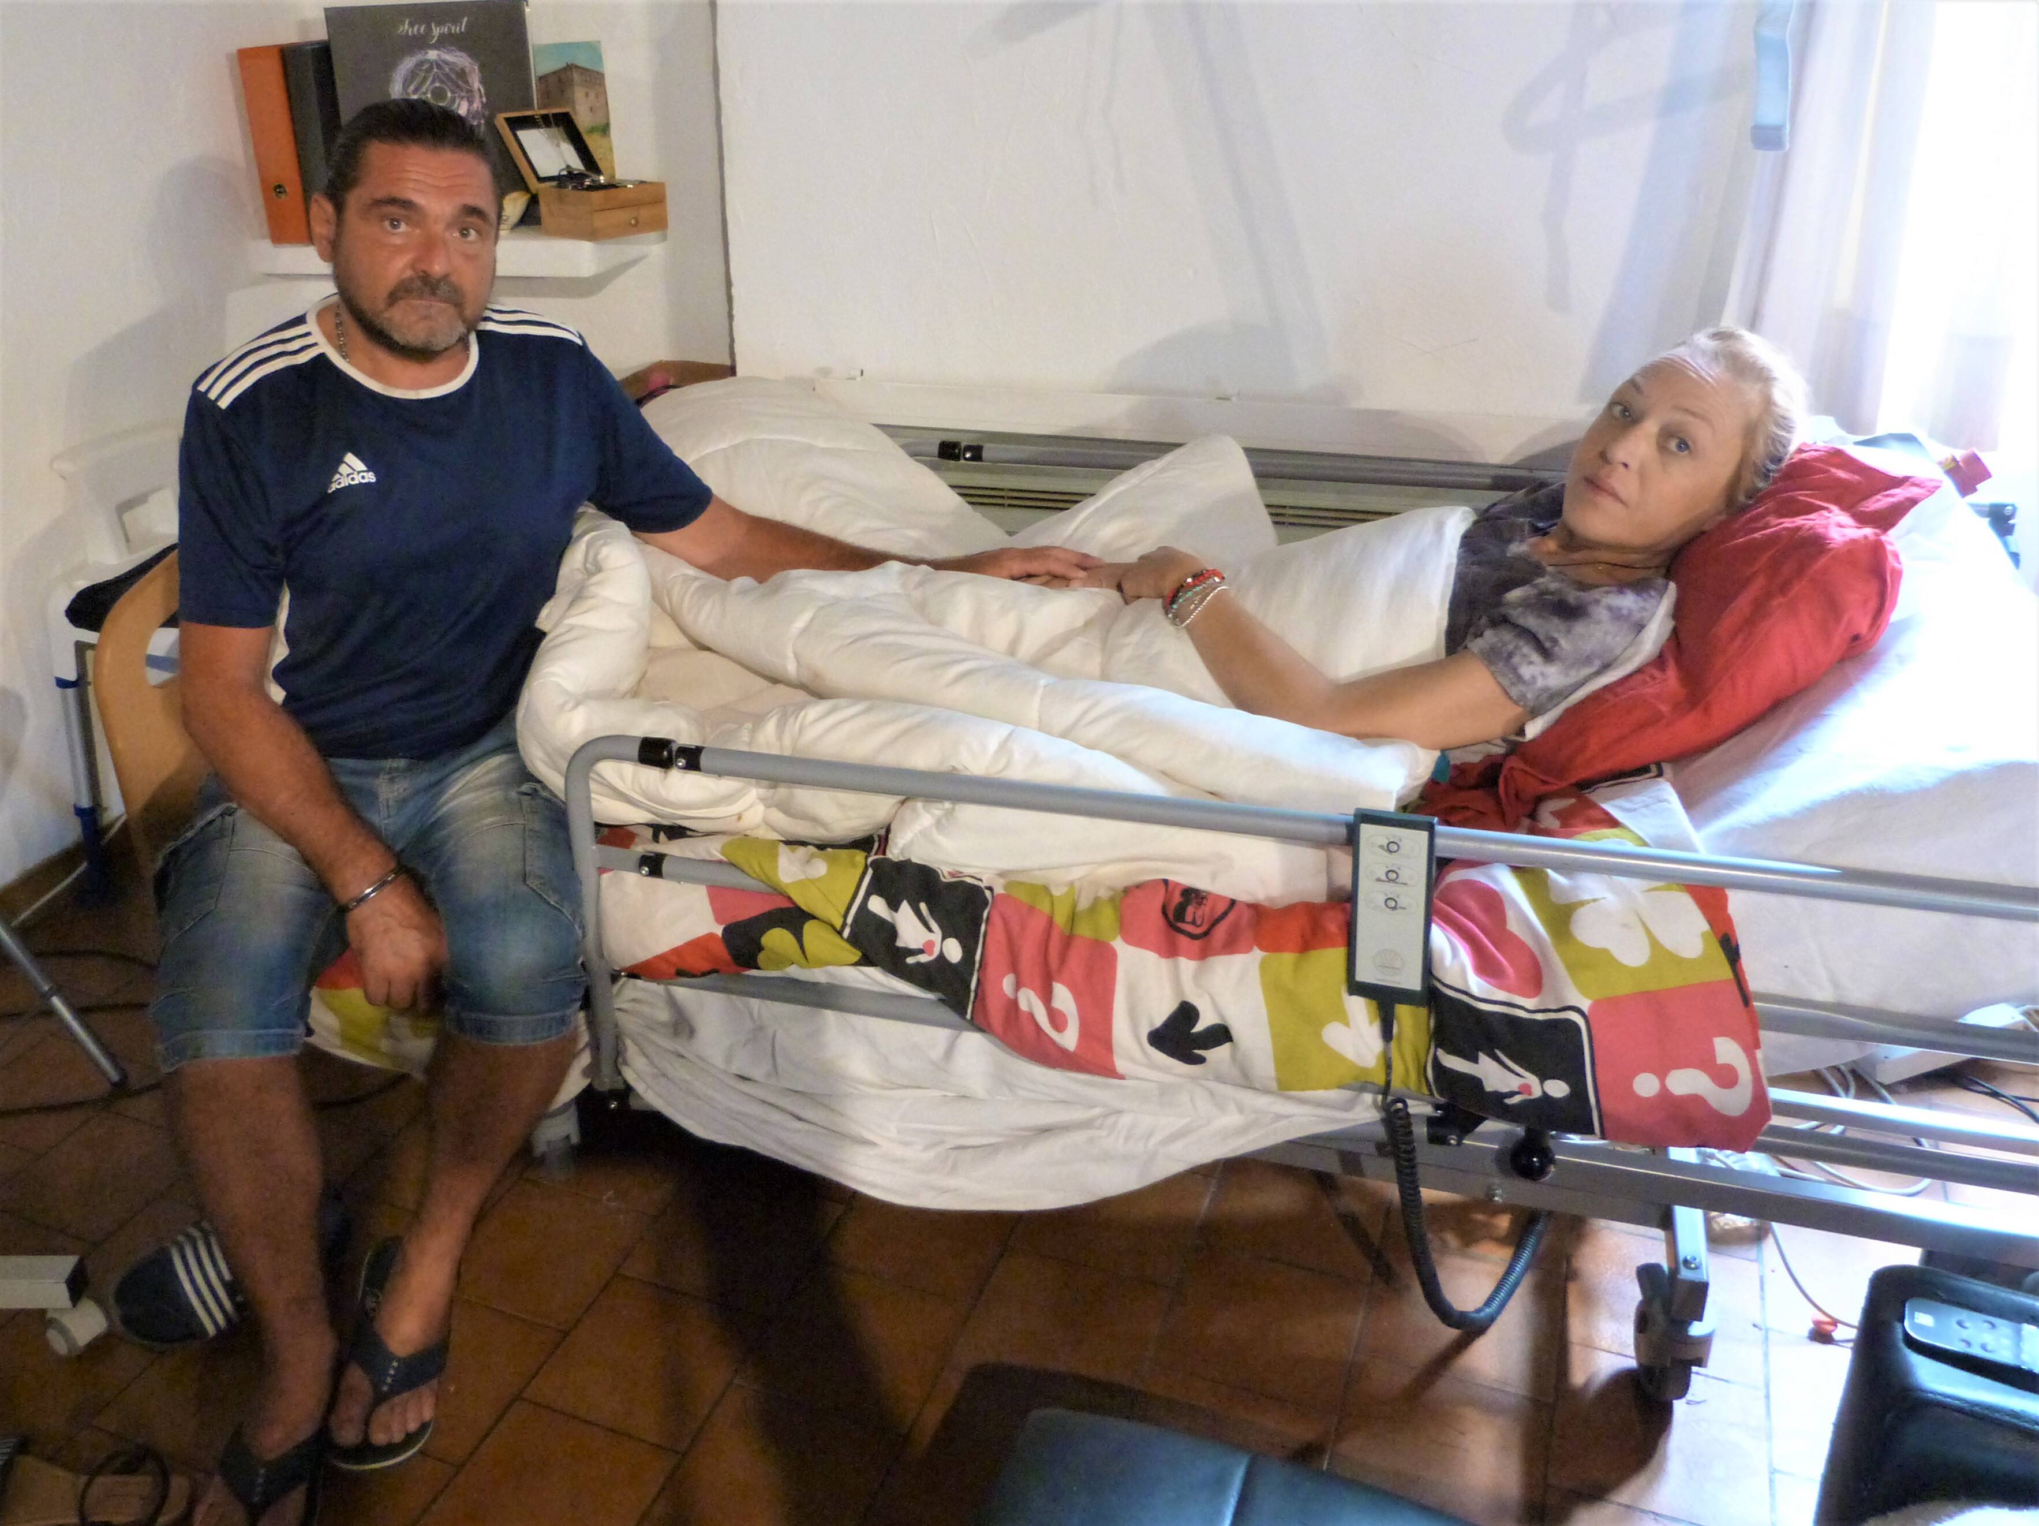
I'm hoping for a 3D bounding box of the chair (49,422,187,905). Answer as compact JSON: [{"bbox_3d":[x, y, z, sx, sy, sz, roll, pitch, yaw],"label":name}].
[{"bbox_3d":[-1.338,-0.219,2.611,0.500,0.760,0.510,6,29,14],"label":"chair"}]

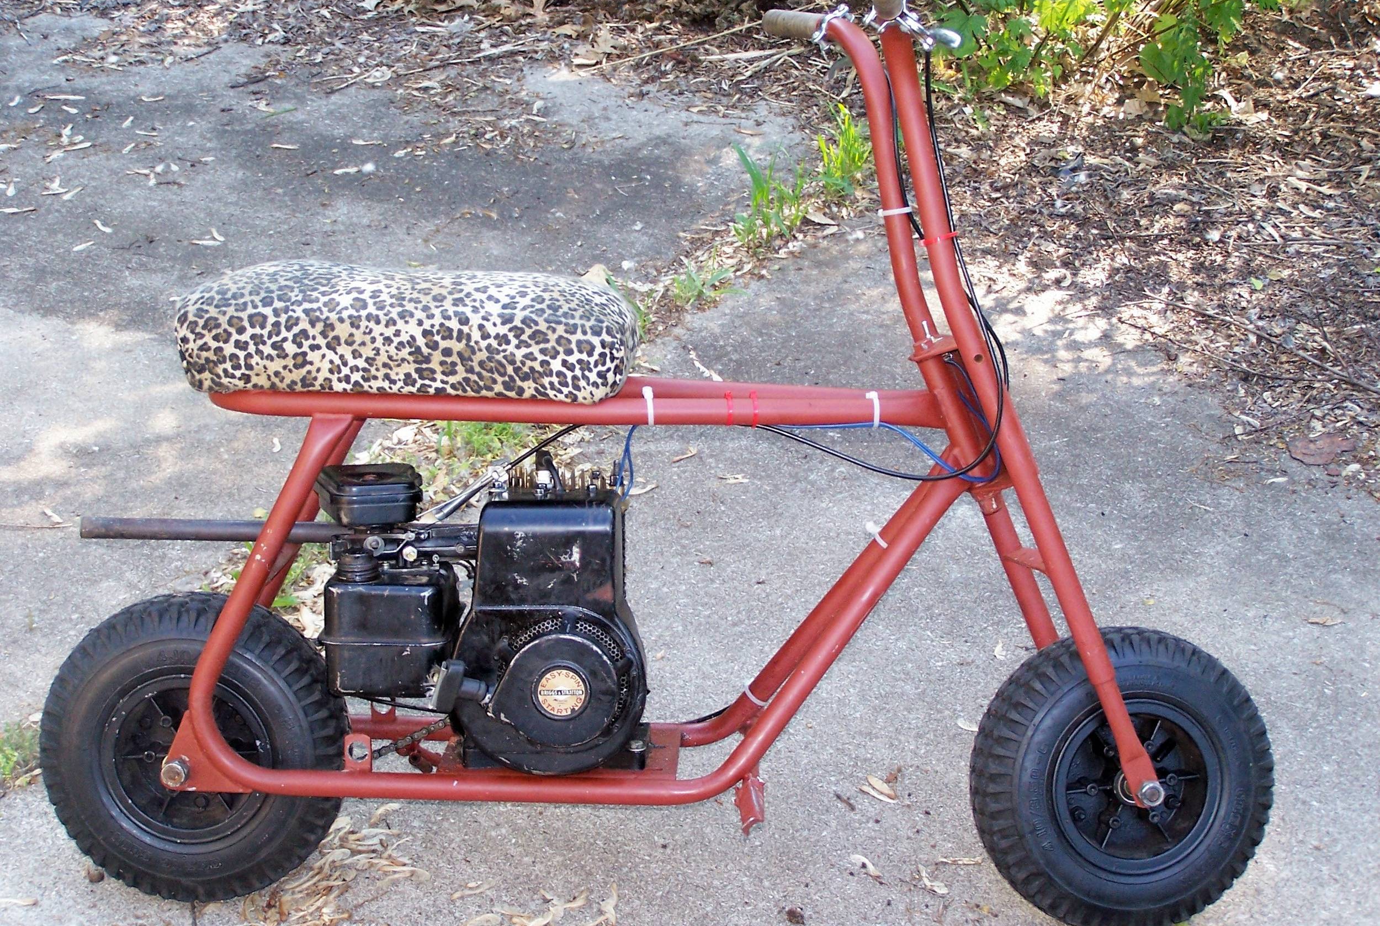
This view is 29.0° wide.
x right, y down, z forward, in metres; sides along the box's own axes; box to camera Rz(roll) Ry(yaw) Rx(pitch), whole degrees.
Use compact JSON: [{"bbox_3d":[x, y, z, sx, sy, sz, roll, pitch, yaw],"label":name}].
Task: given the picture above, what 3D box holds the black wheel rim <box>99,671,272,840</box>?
[{"bbox_3d":[-0.509,0.293,2.762,0.180,0.180,0.090,2,11,3],"label":"black wheel rim"}]

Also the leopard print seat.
[{"bbox_3d":[-0.276,-0.135,2.669,0.452,0.120,0.215,2,11,2],"label":"leopard print seat"}]

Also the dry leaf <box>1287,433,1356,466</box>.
[{"bbox_3d":[0.948,-0.026,4.031,0.083,0.012,0.139,19,28,36],"label":"dry leaf"}]

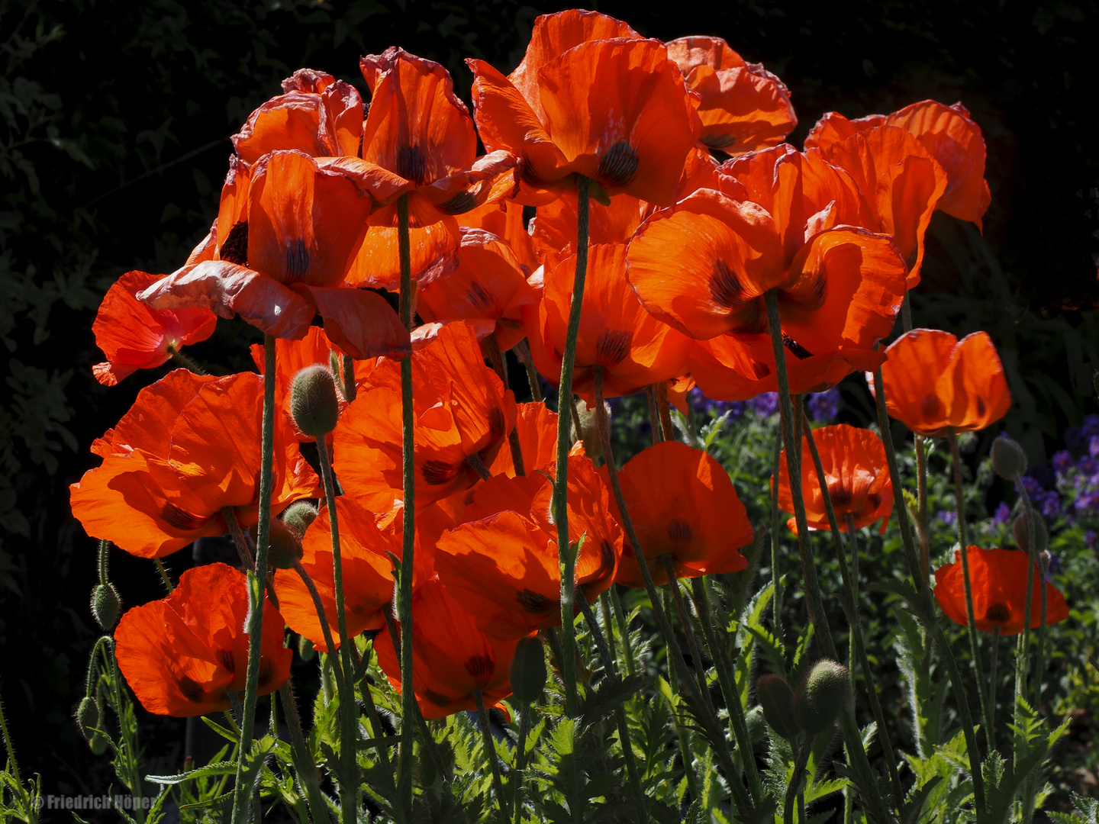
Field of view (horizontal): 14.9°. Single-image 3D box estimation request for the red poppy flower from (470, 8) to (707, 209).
[{"bbox_3d":[0.020,-0.176,2.420,0.132,0.108,0.125,0,-9,0],"label":"red poppy flower"}]

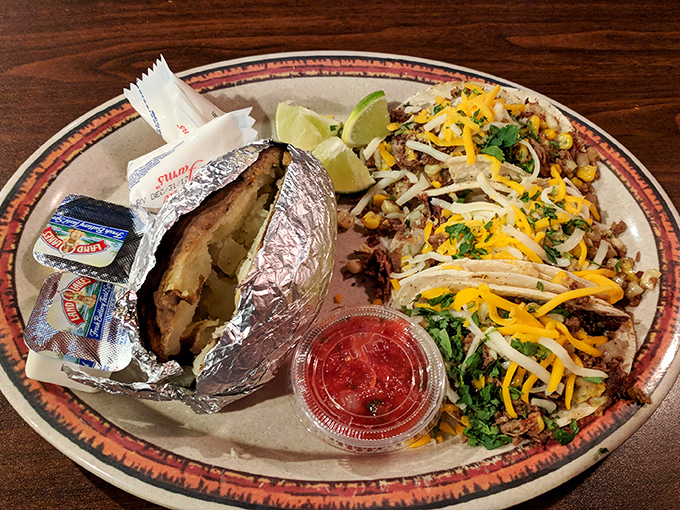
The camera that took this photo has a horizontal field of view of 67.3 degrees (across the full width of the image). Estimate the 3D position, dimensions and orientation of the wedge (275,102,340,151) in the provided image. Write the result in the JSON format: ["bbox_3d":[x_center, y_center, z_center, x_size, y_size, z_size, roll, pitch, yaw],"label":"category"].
[{"bbox_3d":[-0.020,-0.082,0.331,0.041,0.019,0.027,-12,56,-8],"label":"wedge"}]

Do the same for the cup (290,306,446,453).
[{"bbox_3d":[0.012,0.059,0.225,0.064,0.032,0.064,0,55,0],"label":"cup"}]

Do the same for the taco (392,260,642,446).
[{"bbox_3d":[0.077,0.049,0.230,0.105,0.035,0.064,5,55,3],"label":"taco"}]

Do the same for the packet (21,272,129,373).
[{"bbox_3d":[-0.120,0.036,0.239,0.046,0.014,0.040,21,44,-15],"label":"packet"}]

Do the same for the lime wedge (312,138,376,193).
[{"bbox_3d":[0.004,-0.053,0.310,0.033,0.021,0.029,-14,56,-9],"label":"lime wedge"}]

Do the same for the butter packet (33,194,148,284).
[{"bbox_3d":[-0.127,-0.004,0.266,0.047,0.014,0.040,19,53,-2],"label":"butter packet"}]

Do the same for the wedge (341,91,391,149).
[{"bbox_3d":[0.017,-0.084,0.330,0.019,0.023,0.037,36,62,22],"label":"wedge"}]

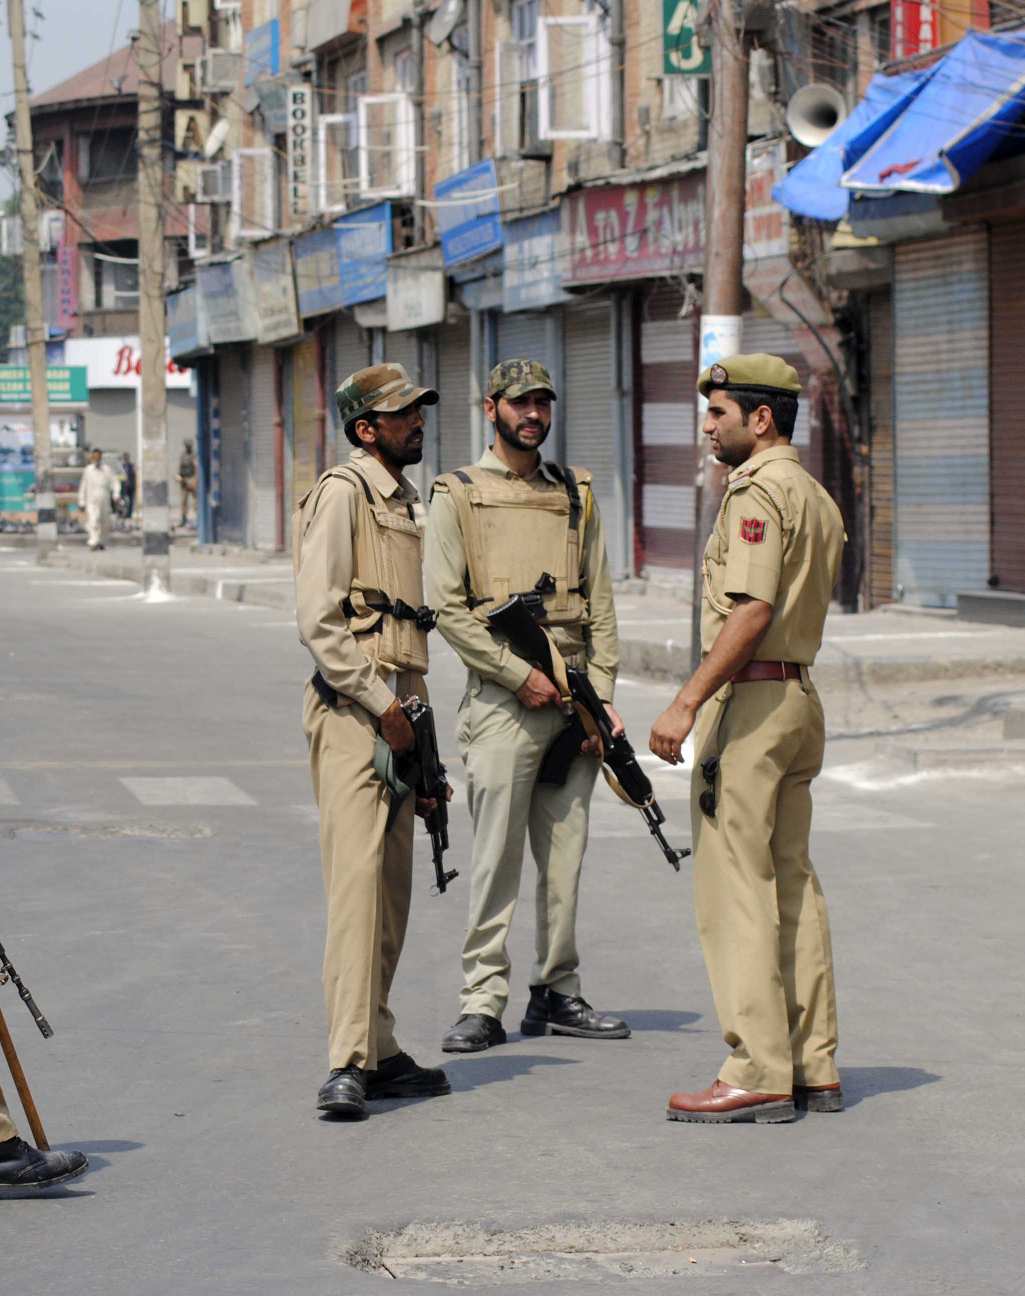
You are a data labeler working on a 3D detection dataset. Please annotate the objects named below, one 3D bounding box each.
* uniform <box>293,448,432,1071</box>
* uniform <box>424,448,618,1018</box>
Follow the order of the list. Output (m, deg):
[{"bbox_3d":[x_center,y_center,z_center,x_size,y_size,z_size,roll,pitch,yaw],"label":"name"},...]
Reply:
[{"bbox_3d":[-0.358,0.267,13.450,0.340,1.470,0.480,1,2,23],"label":"uniform"},{"bbox_3d":[0.026,0.221,14.785,0.520,1.490,0.360,-1,2,-18],"label":"uniform"}]

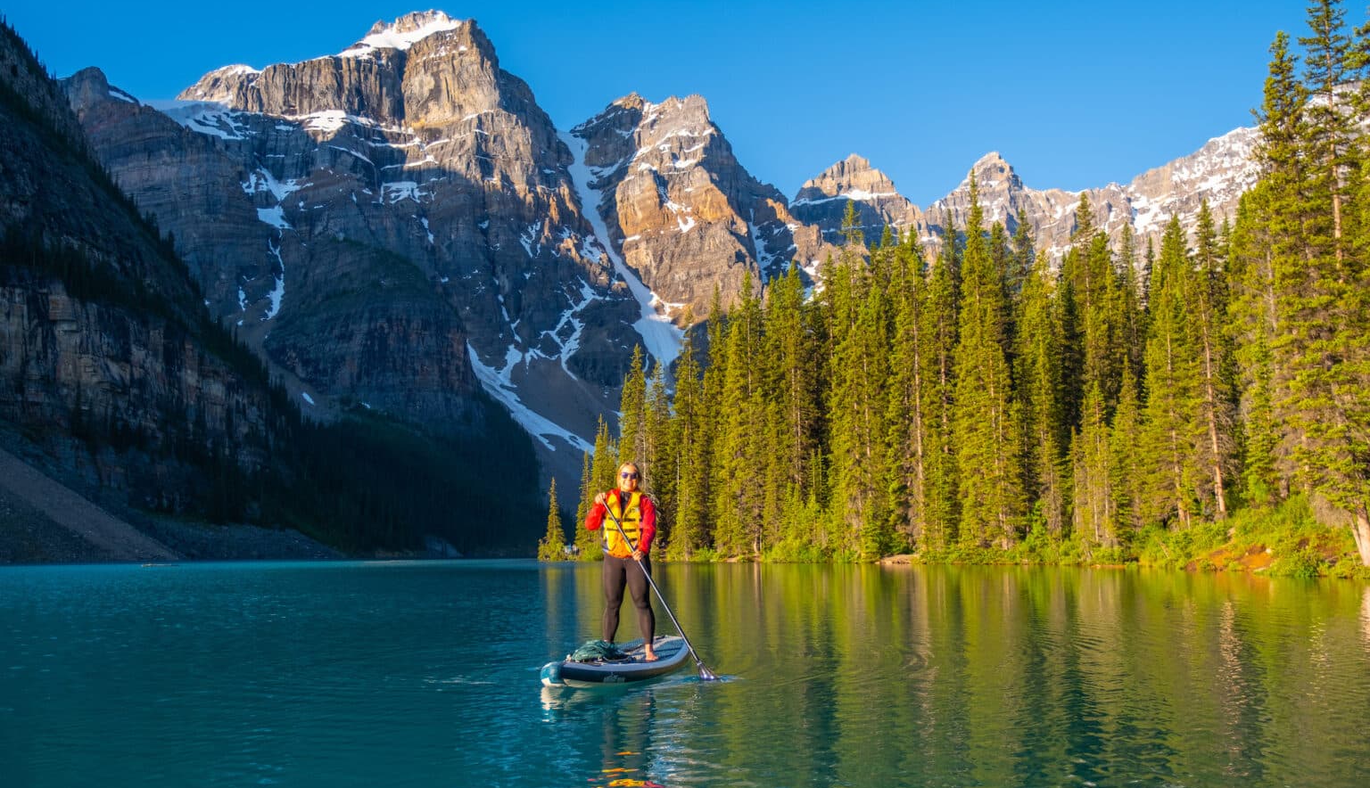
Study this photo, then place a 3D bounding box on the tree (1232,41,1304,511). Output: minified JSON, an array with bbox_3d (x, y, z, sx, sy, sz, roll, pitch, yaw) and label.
[{"bbox_3d":[25.640,-5.690,53.378,3.096,21.253,3.096,-4,-8,26],"label":"tree"}]

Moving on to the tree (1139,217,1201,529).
[{"bbox_3d":[27.977,-1.356,70.185,3.331,18.278,3.331,-3,-8,22],"label":"tree"}]

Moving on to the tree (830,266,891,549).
[{"bbox_3d":[14.897,1.118,103.660,5.102,25.606,5.102,-1,-8,8],"label":"tree"}]

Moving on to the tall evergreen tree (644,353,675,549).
[{"bbox_3d":[-2.720,6.290,131.000,3.200,19.925,3.200,-1,-7,-1],"label":"tall evergreen tree"}]

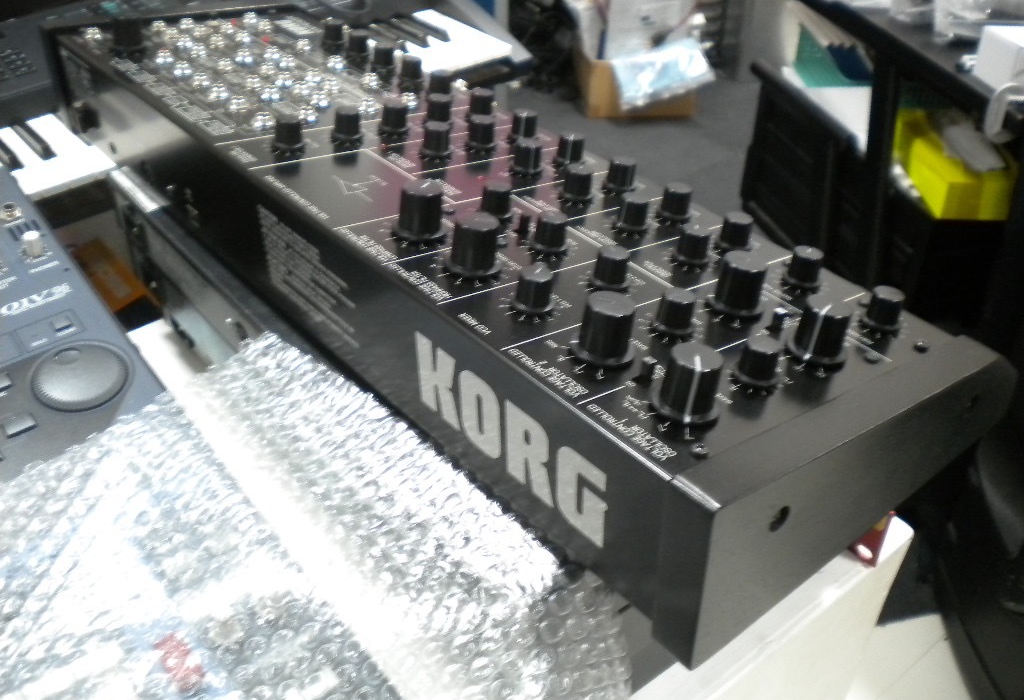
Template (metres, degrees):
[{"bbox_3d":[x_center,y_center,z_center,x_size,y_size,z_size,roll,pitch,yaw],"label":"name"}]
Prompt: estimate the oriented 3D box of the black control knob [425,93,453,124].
[{"bbox_3d":[-0.039,-0.130,0.560,0.017,0.013,0.017,0,31,-11],"label":"black control knob"}]

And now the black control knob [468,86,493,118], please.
[{"bbox_3d":[-0.017,-0.137,0.578,0.016,0.014,0.016,7,30,0],"label":"black control knob"}]

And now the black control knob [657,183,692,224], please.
[{"bbox_3d":[0.076,-0.069,0.478,0.017,0.013,0.017,0,31,-11],"label":"black control knob"}]

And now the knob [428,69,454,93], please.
[{"bbox_3d":[-0.045,-0.164,0.640,0.017,0.015,0.017,1,31,-12],"label":"knob"}]

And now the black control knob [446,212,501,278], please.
[{"bbox_3d":[-0.014,-0.042,0.409,0.023,0.019,0.023,0,31,-11],"label":"black control knob"}]

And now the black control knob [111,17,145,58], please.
[{"bbox_3d":[-0.225,-0.184,0.607,0.023,0.019,0.023,0,31,-11],"label":"black control knob"}]

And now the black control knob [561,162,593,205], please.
[{"bbox_3d":[0.031,-0.079,0.486,0.017,0.013,0.017,0,31,-11],"label":"black control knob"}]

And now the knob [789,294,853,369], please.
[{"bbox_3d":[0.113,-0.008,0.376,0.022,0.019,0.022,22,33,24],"label":"knob"}]

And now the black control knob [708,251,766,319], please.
[{"bbox_3d":[0.089,-0.026,0.403,0.022,0.019,0.022,7,30,0],"label":"black control knob"}]

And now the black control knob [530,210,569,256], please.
[{"bbox_3d":[0.016,-0.049,0.434,0.017,0.013,0.017,0,31,-11],"label":"black control knob"}]

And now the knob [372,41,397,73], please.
[{"bbox_3d":[-0.084,-0.192,0.678,0.017,0.015,0.017,1,31,-12],"label":"knob"}]

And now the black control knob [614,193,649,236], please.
[{"bbox_3d":[0.059,-0.067,0.501,0.017,0.015,0.017,6,30,-4],"label":"black control knob"}]

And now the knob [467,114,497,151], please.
[{"bbox_3d":[-0.016,-0.112,0.535,0.016,0.014,0.016,7,30,0],"label":"knob"}]

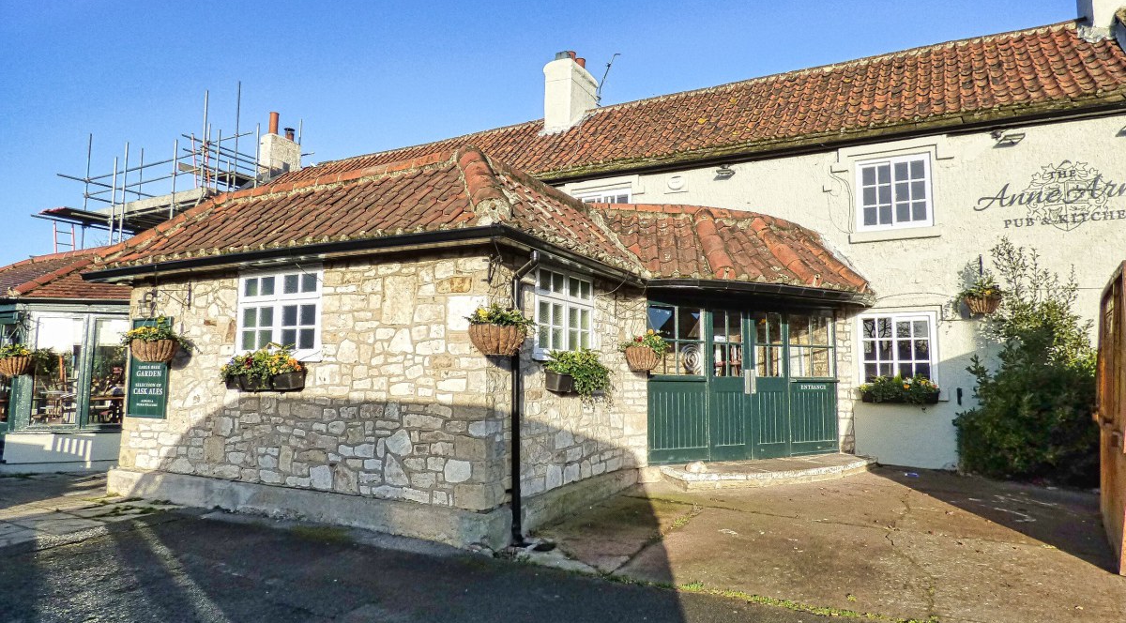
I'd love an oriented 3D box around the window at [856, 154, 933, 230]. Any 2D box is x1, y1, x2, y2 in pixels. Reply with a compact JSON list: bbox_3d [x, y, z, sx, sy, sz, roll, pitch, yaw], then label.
[{"bbox_3d":[5.098,-1.822,10.021,1.037,1.111,0.120,-2,-5,23],"label":"window"}]

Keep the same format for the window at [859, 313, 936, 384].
[{"bbox_3d":[5.068,0.589,9.846,1.019,1.088,0.120,-2,-5,23],"label":"window"}]

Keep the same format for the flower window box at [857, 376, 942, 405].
[{"bbox_3d":[4.972,1.156,9.662,1.059,0.419,0.270,-2,-5,23],"label":"flower window box"}]

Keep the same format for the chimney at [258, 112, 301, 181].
[{"bbox_3d":[-8.003,-4.583,18.457,0.469,2.041,1.056,-2,-5,23],"label":"chimney"}]

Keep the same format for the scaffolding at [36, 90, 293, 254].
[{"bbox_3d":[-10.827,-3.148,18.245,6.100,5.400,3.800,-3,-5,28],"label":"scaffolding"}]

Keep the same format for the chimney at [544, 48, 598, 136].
[{"bbox_3d":[0.200,-4.918,15.145,0.667,1.932,1.679,-2,-5,23],"label":"chimney"}]

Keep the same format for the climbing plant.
[{"bbox_3d":[6.122,0.600,8.654,1.748,3.220,1.265,-2,-5,23],"label":"climbing plant"}]

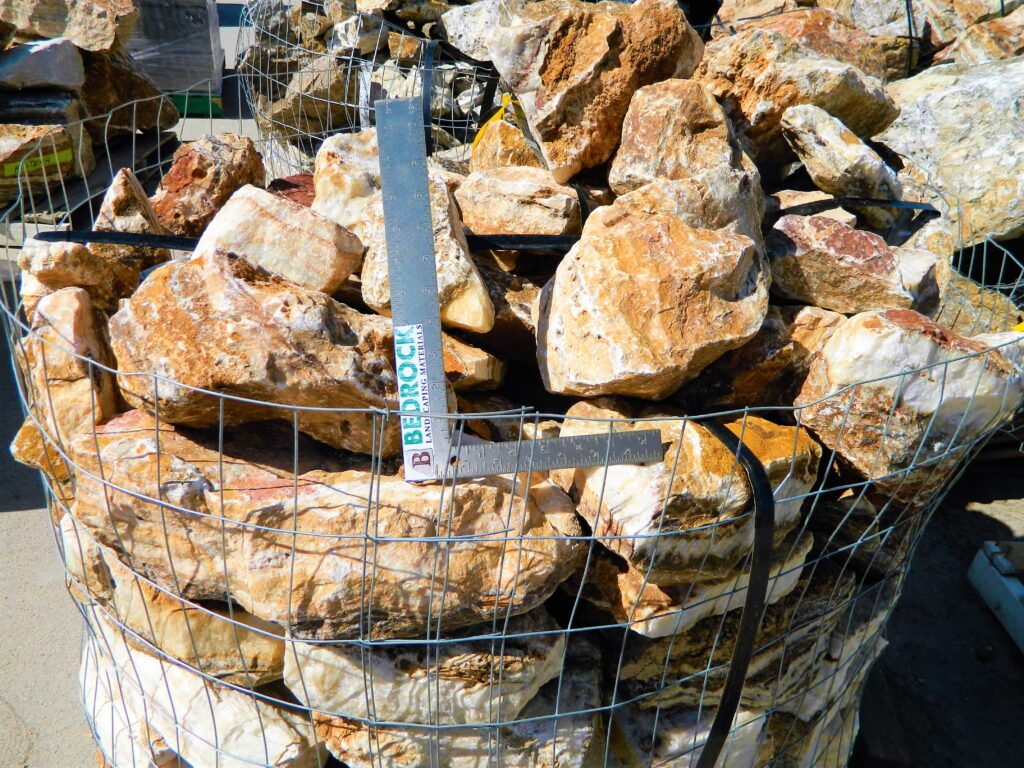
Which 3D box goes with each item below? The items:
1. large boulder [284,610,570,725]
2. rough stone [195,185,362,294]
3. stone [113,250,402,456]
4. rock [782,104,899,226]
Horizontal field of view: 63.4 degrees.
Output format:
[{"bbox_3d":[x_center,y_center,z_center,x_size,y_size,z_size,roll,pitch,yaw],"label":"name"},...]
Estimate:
[{"bbox_3d":[-0.079,0.218,0.735,0.235,0.110,0.135,4,33,0],"label":"large boulder"},{"bbox_3d":[-0.220,-0.139,0.790,0.142,0.080,0.110,12,30,13],"label":"rough stone"},{"bbox_3d":[-0.203,-0.031,0.710,0.236,0.129,0.180,7,29,4],"label":"stone"},{"bbox_3d":[0.431,-0.287,1.090,0.165,0.090,0.095,42,42,21],"label":"rock"}]

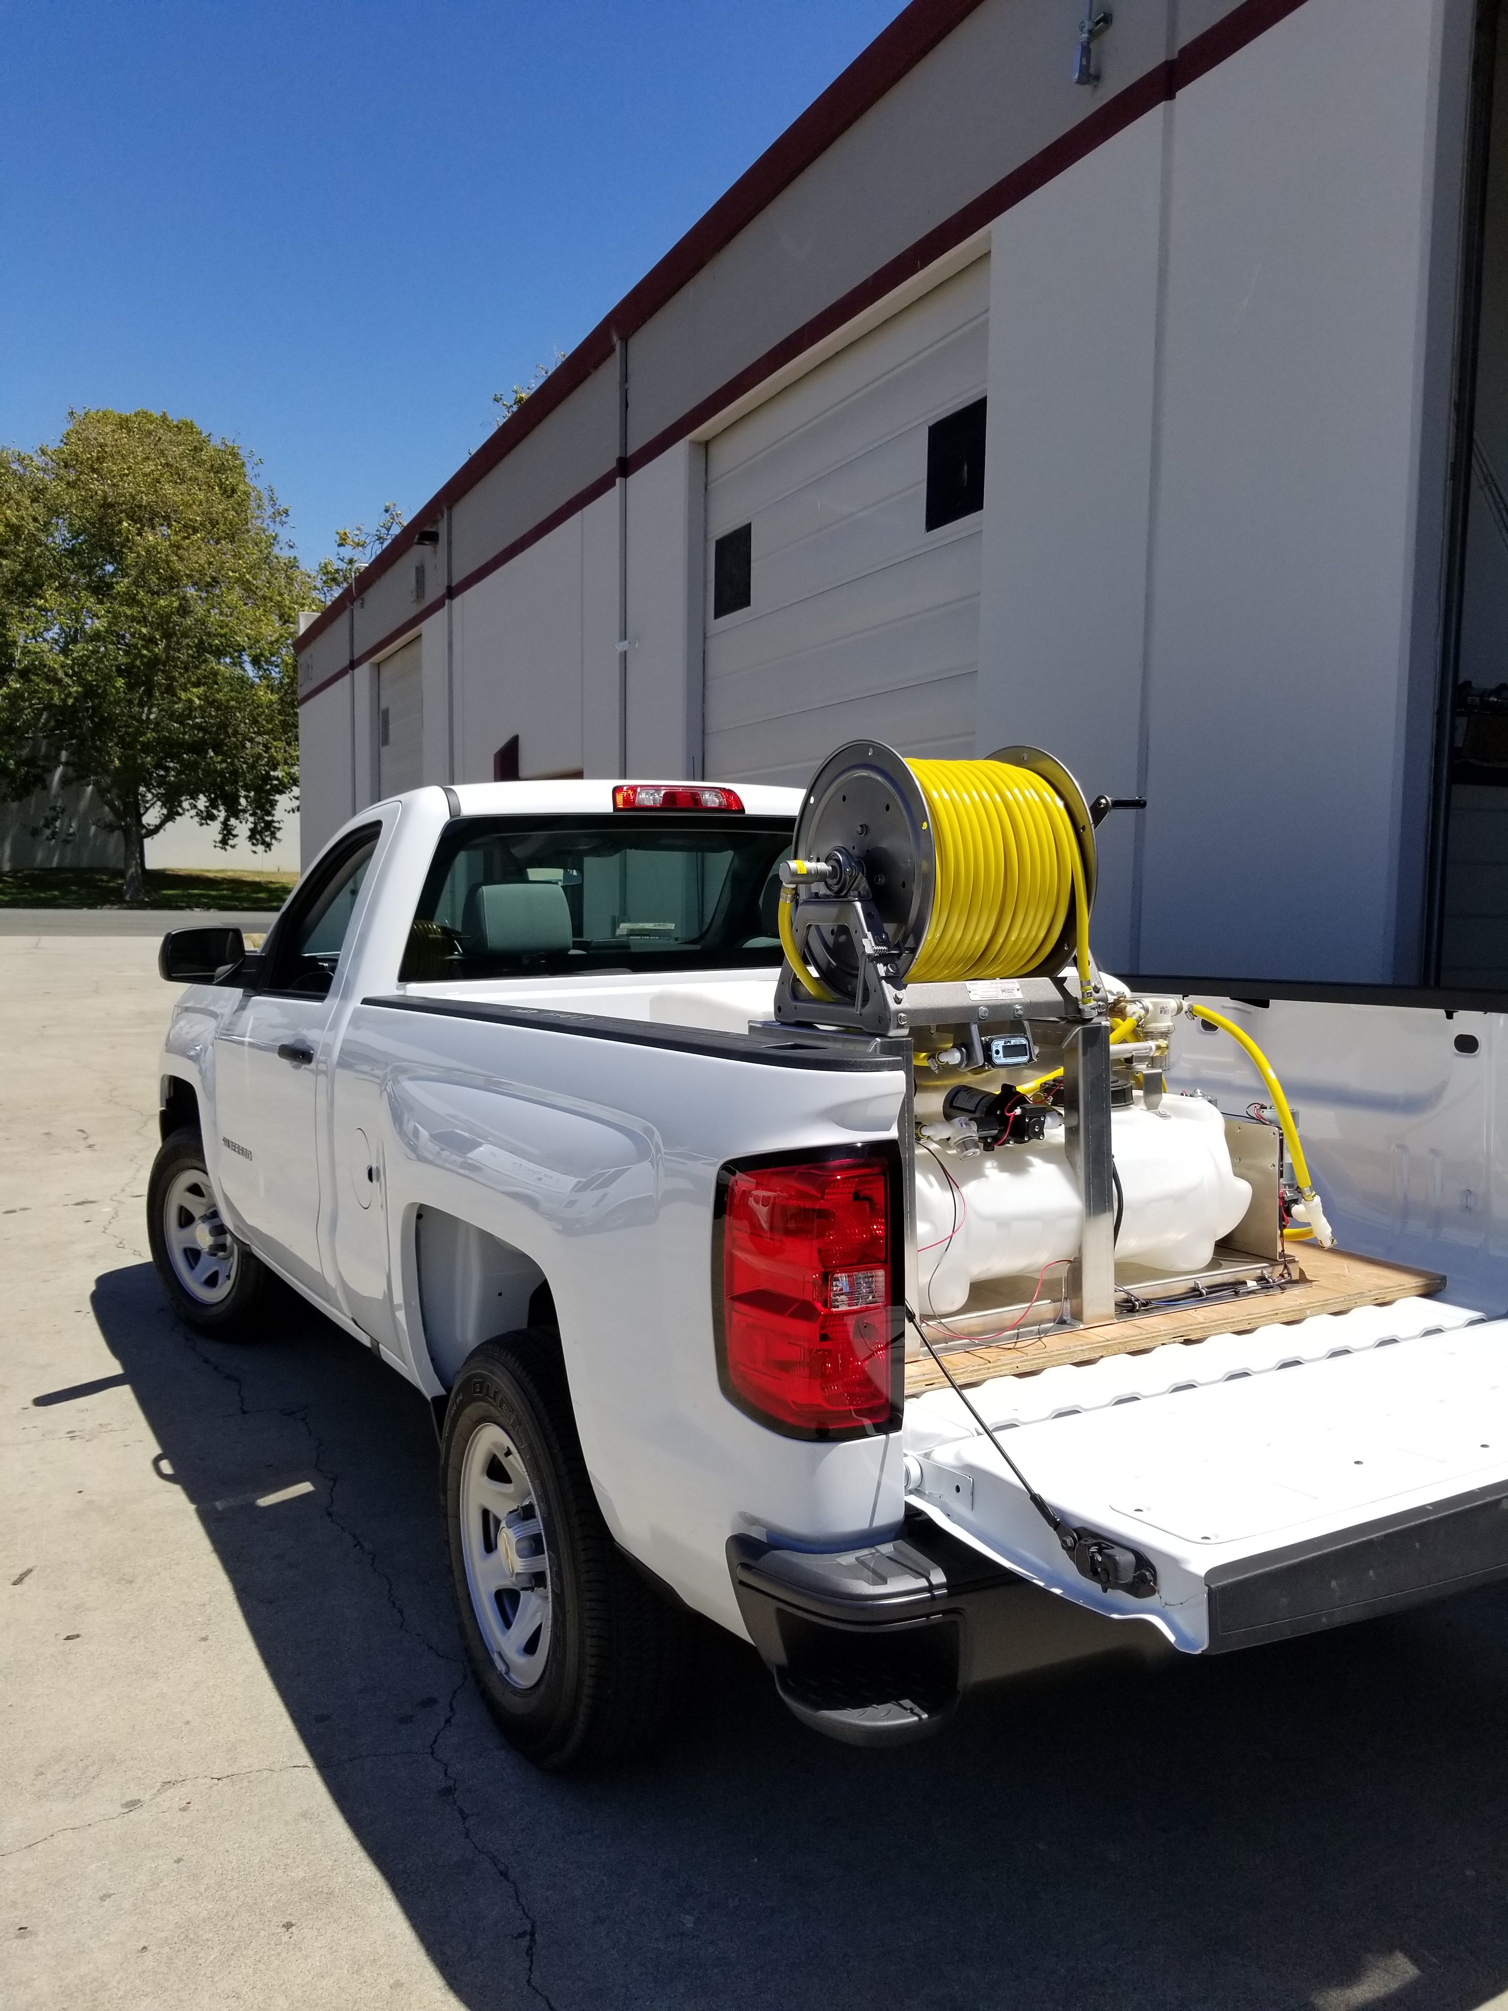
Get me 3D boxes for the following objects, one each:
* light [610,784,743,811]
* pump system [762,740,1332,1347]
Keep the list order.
[{"bbox_3d":[-0.196,-0.568,4.157,0.388,0.072,0.060,-2,5,-30],"label":"light"},{"bbox_3d":[0.568,0.024,2.868,1.178,0.987,0.584,-2,5,-30],"label":"pump system"}]

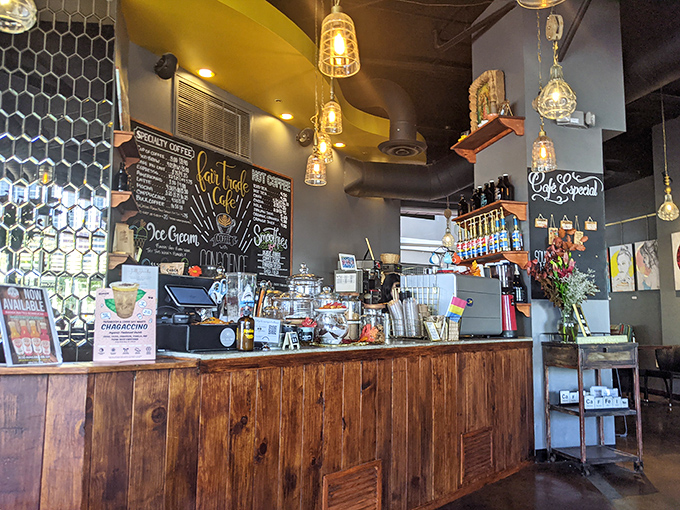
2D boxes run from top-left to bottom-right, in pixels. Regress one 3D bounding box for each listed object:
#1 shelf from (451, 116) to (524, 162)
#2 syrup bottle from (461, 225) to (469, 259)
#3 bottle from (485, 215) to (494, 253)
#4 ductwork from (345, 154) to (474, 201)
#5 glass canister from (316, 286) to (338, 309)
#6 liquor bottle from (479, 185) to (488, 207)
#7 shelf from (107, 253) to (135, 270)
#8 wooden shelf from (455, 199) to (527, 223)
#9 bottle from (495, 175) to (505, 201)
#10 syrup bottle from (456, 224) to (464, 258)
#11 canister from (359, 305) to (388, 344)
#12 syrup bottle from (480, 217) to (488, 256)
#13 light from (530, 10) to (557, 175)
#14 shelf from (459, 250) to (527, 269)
[{"bbox_3d":[1.330,-1.028,4.854,0.236,0.157,0.912,2,-7,-13],"label":"shelf"},{"bbox_3d":[1.171,-0.122,4.952,0.078,0.355,0.078,4,-7,-25],"label":"syrup bottle"},{"bbox_3d":[1.273,-0.165,4.533,0.078,0.346,0.078,4,-7,-25],"label":"bottle"},{"bbox_3d":[1.242,-1.316,8.805,2.184,0.620,1.500,2,-7,-13],"label":"ductwork"},{"bbox_3d":[-0.081,0.343,3.334,0.155,0.290,0.155,2,-7,-13],"label":"glass canister"},{"bbox_3d":[1.296,-0.509,4.816,0.105,0.250,0.105,2,-7,-13],"label":"liquor bottle"},{"bbox_3d":[-2.040,0.097,5.041,0.180,0.142,0.680,2,-7,-13],"label":"shelf"},{"bbox_3d":[1.304,-0.307,4.707,0.241,0.153,0.882,2,-7,-13],"label":"wooden shelf"},{"bbox_3d":[1.335,-0.536,4.404,0.095,0.234,0.095,4,-7,-25],"label":"bottle"},{"bbox_3d":[1.234,-0.124,5.424,0.080,0.375,0.080,1,-7,0],"label":"syrup bottle"},{"bbox_3d":[0.195,0.394,2.991,0.146,0.218,0.146,0,-7,4],"label":"canister"},{"bbox_3d":[1.251,-0.156,4.625,0.078,0.348,0.078,4,-7,-25],"label":"syrup bottle"},{"bbox_3d":[1.360,-1.114,3.570,0.170,1.131,0.170,-2,-7,21],"label":"light"},{"bbox_3d":[1.406,0.095,5.031,0.264,0.148,0.900,2,-7,-15],"label":"shelf"}]

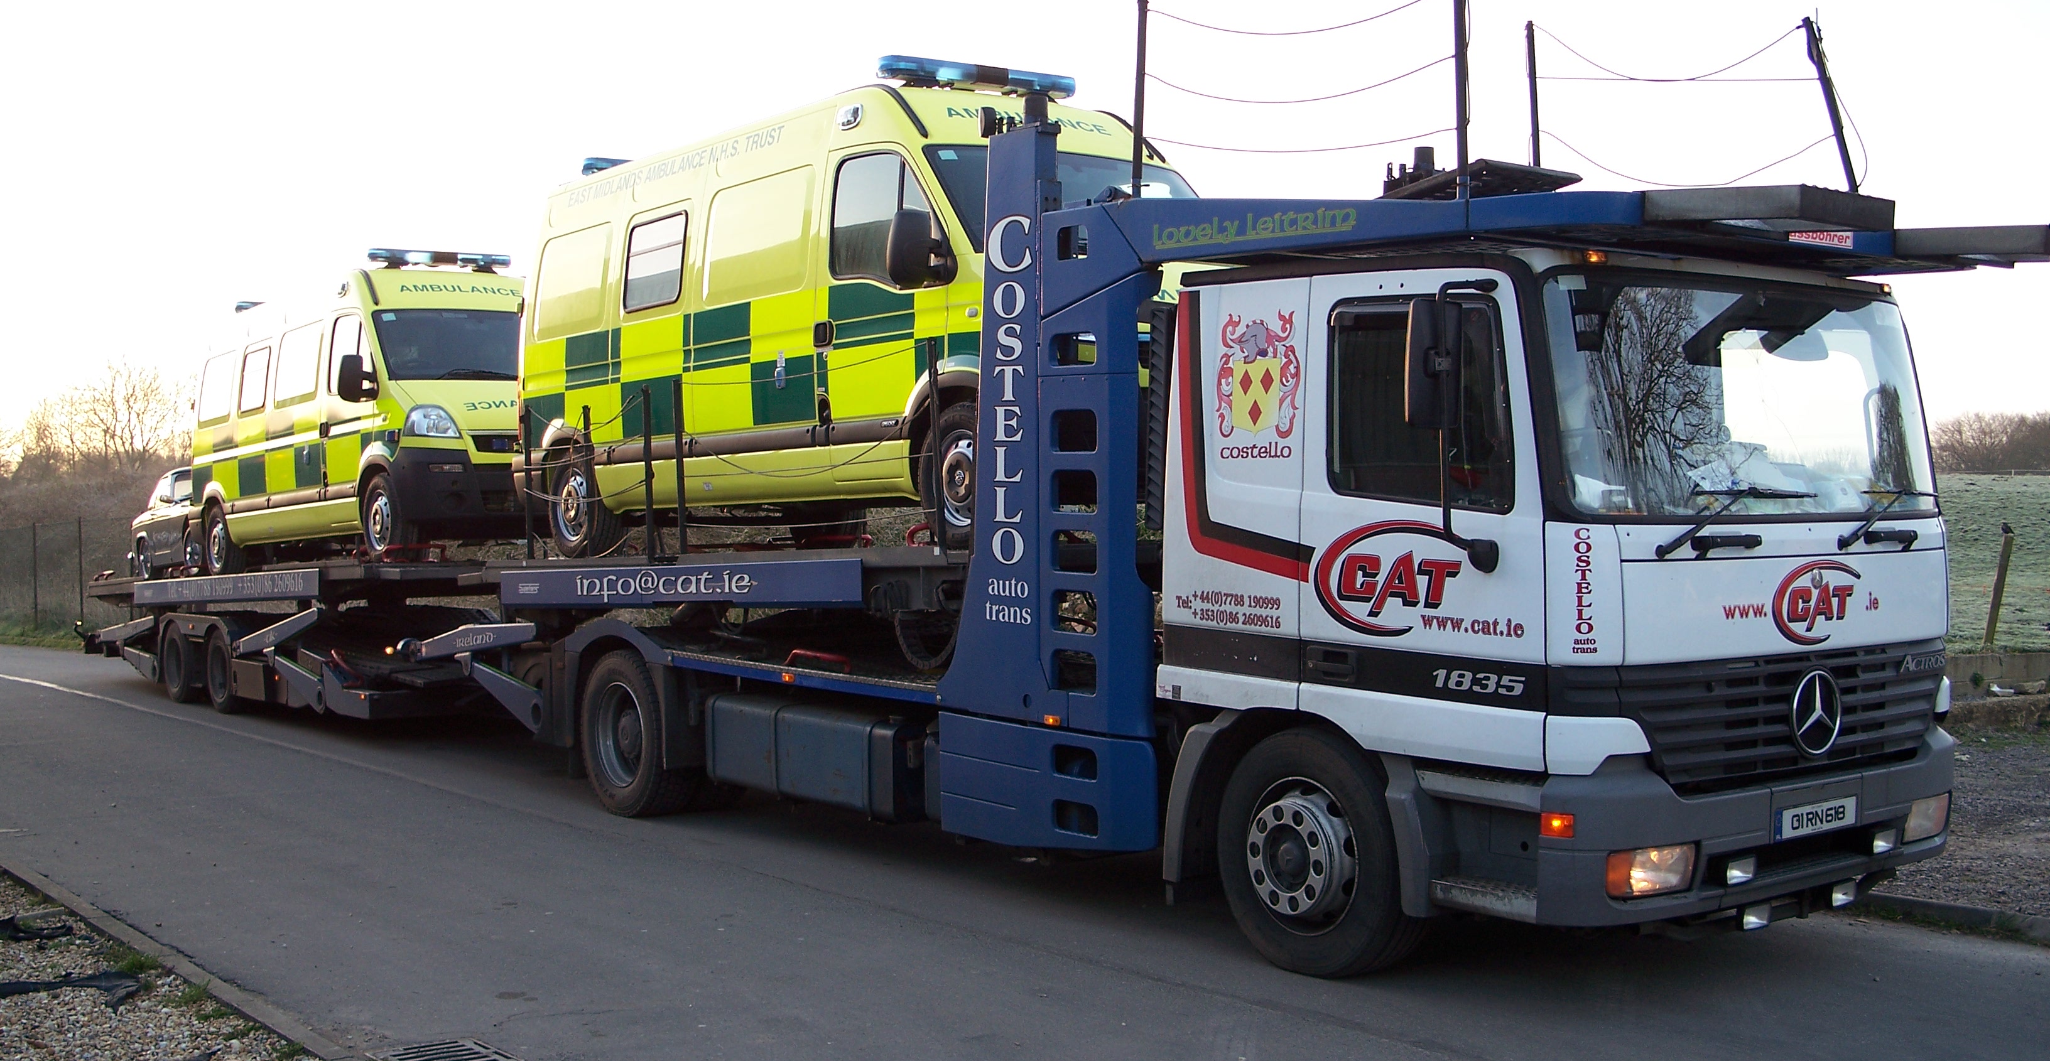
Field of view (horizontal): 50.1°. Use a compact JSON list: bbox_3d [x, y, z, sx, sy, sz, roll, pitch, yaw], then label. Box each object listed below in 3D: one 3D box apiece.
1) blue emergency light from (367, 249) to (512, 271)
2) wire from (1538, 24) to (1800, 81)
[{"bbox_3d":[-4.722,-2.162,17.712,1.200,0.140,0.300,-2,-1,-37],"label":"blue emergency light"},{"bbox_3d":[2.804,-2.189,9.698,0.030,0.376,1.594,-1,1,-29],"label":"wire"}]

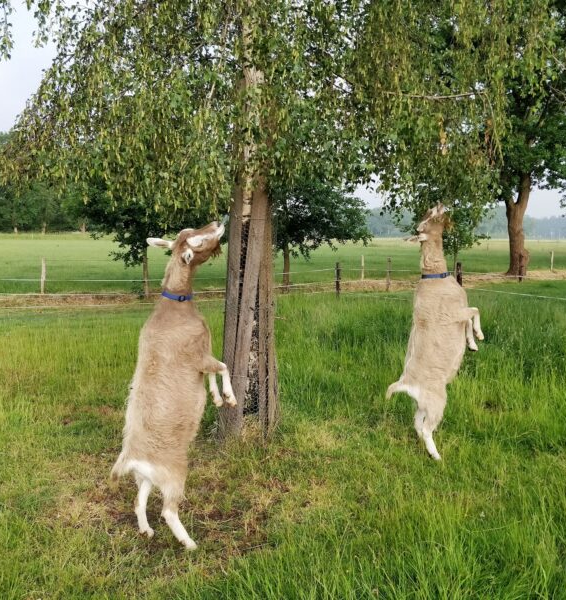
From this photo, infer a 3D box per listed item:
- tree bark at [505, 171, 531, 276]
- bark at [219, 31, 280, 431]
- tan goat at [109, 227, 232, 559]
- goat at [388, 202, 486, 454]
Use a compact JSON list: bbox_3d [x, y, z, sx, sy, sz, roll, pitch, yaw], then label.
[{"bbox_3d":[9.128,-2.962,21.503,0.900,4.033,0.800,1,7,0],"label":"tree bark"},{"bbox_3d":[-0.262,-0.372,4.208,0.480,2.989,0.480,1,7,0],"label":"bark"},{"bbox_3d":[-0.557,0.460,2.824,0.600,1.682,0.380,-4,9,-36],"label":"tan goat"},{"bbox_3d":[1.051,0.243,3.853,0.640,1.790,0.370,0,7,-8],"label":"goat"}]

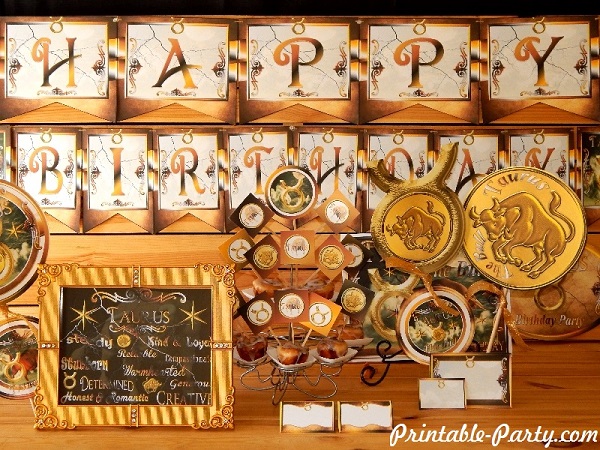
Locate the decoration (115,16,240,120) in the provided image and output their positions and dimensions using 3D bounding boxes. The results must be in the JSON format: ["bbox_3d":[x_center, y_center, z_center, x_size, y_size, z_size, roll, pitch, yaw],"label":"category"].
[{"bbox_3d":[-0.246,-0.310,2.120,0.243,0.213,0.010,0,0,0],"label":"decoration"}]

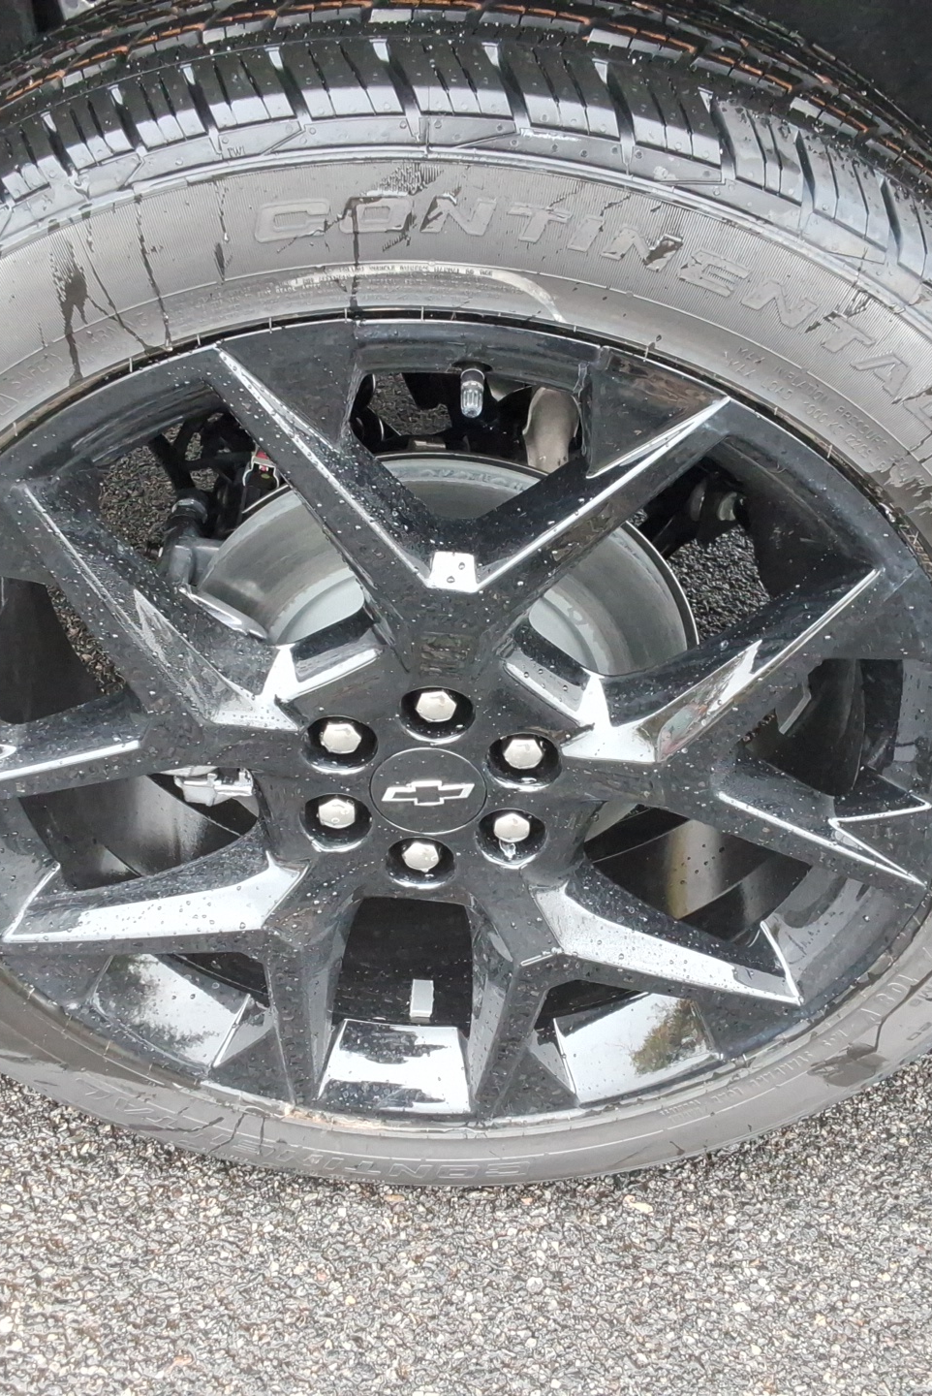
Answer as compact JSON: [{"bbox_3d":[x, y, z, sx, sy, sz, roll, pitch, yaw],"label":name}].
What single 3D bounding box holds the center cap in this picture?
[{"bbox_3d":[-0.021,0.049,0.863,0.068,0.068,0.018,-3,41,3],"label":"center cap"}]

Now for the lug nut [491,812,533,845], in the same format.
[{"bbox_3d":[0.027,0.071,0.893,0.024,0.024,0.022,0,41,2],"label":"lug nut"}]

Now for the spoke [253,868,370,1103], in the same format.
[{"bbox_3d":[-0.099,0.193,0.976,0.050,0.196,0.038,4,41,-3],"label":"spoke"}]

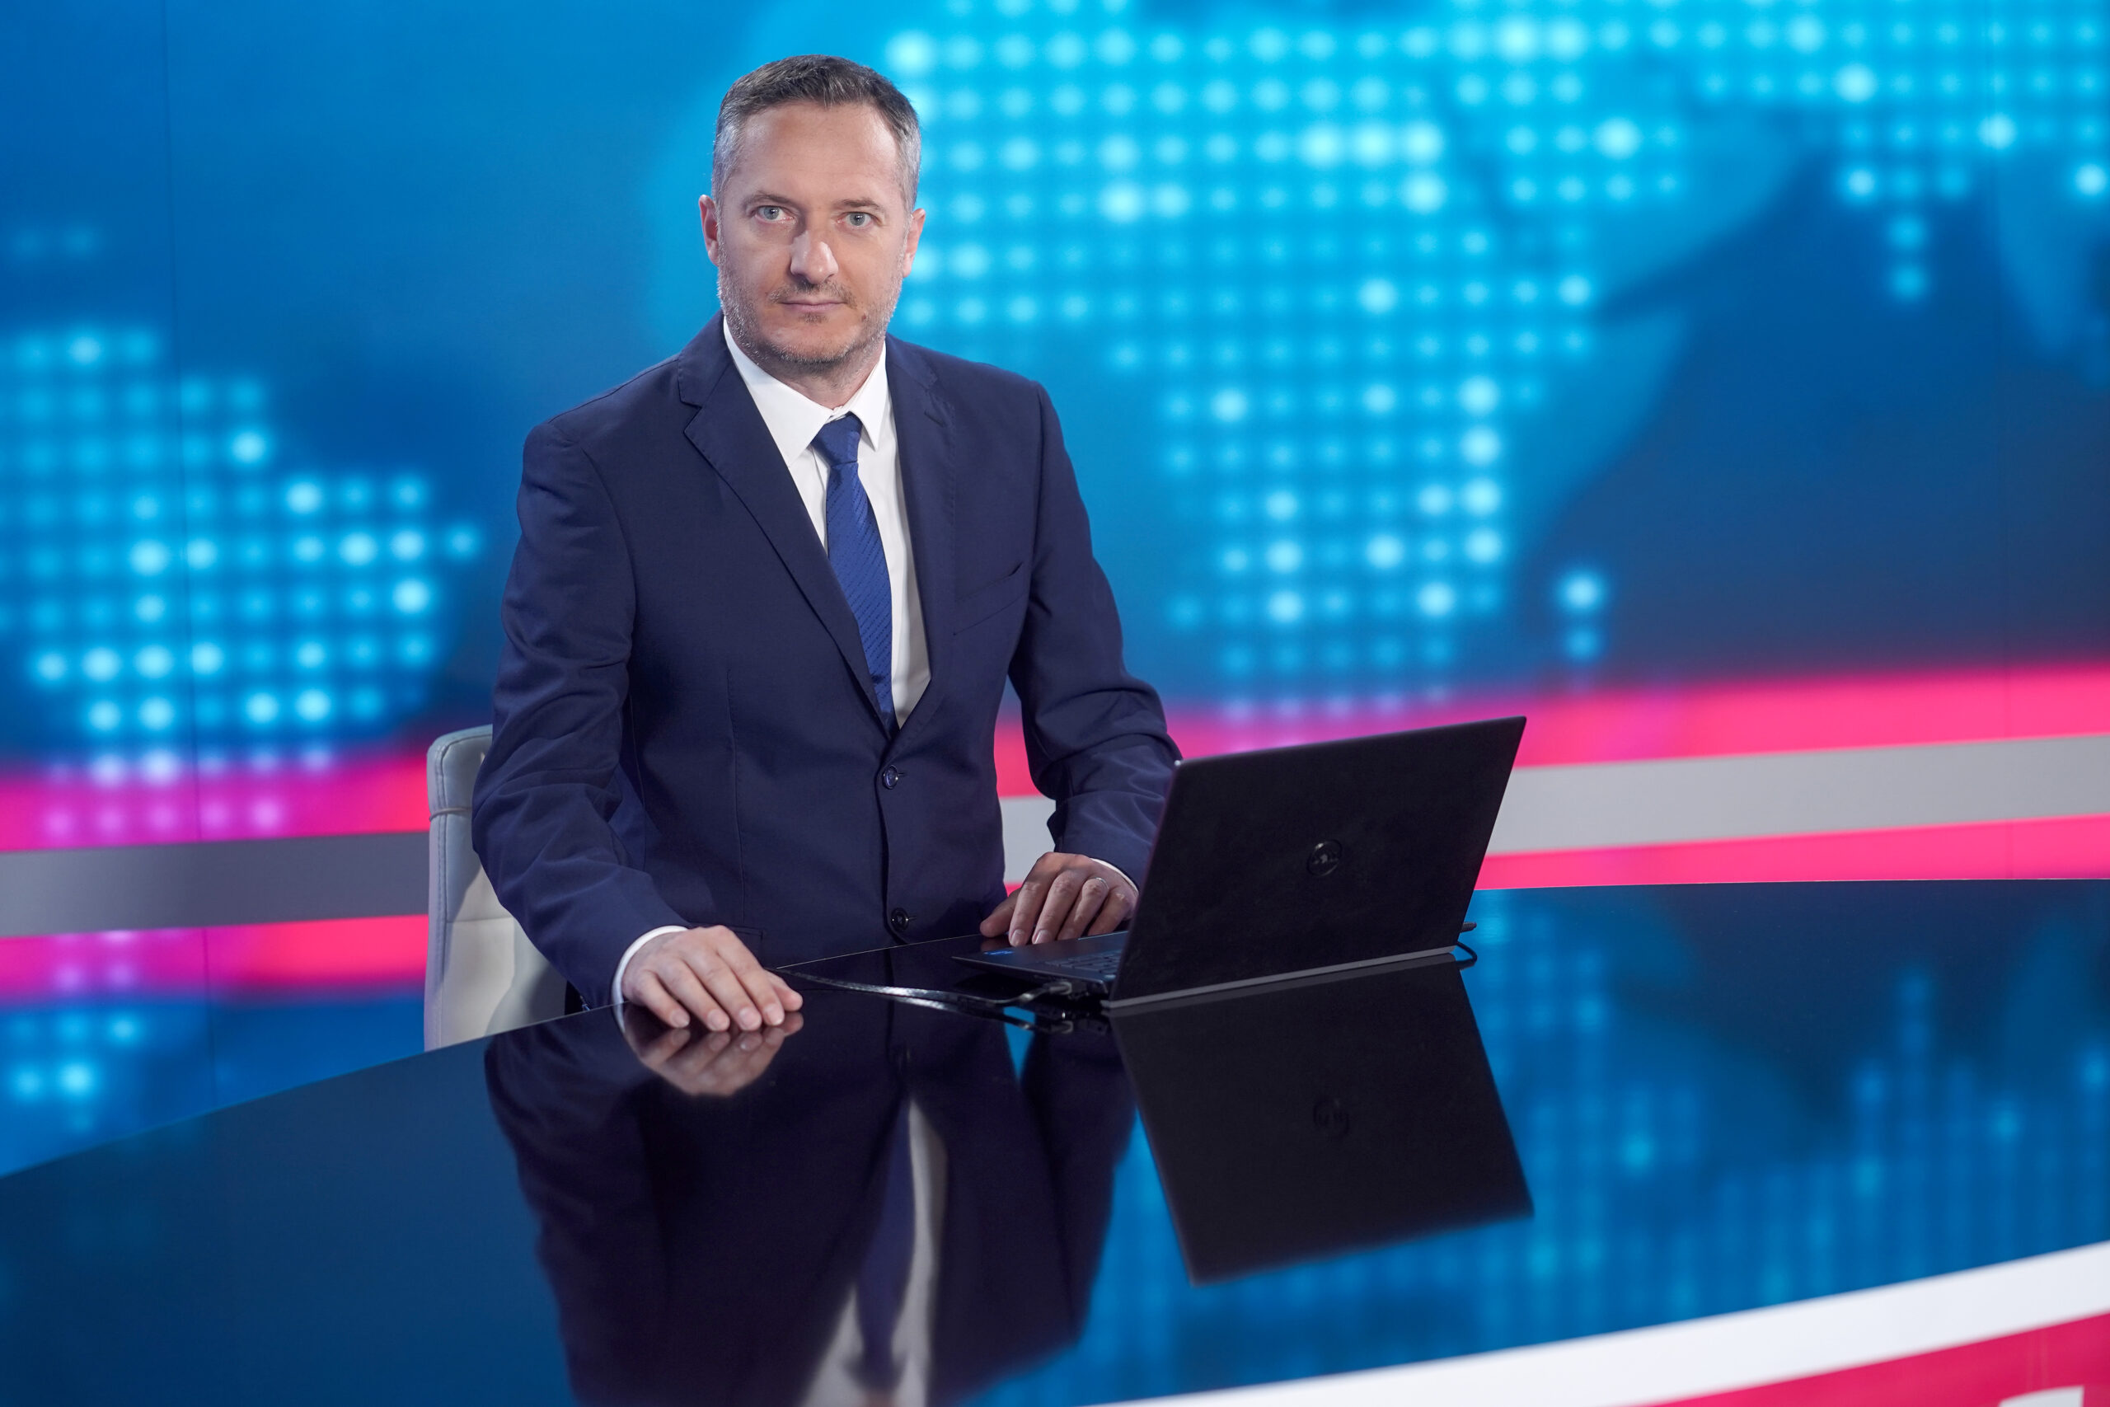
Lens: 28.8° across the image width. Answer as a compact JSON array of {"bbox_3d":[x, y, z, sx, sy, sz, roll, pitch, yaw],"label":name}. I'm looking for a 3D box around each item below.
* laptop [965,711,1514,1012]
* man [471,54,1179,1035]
[{"bbox_3d":[0.132,0.103,2.980,0.310,0.183,0.290,-6,8,-33],"label":"laptop"},{"bbox_3d":[-0.130,0.189,3.237,0.620,1.400,0.640,-6,7,-32],"label":"man"}]

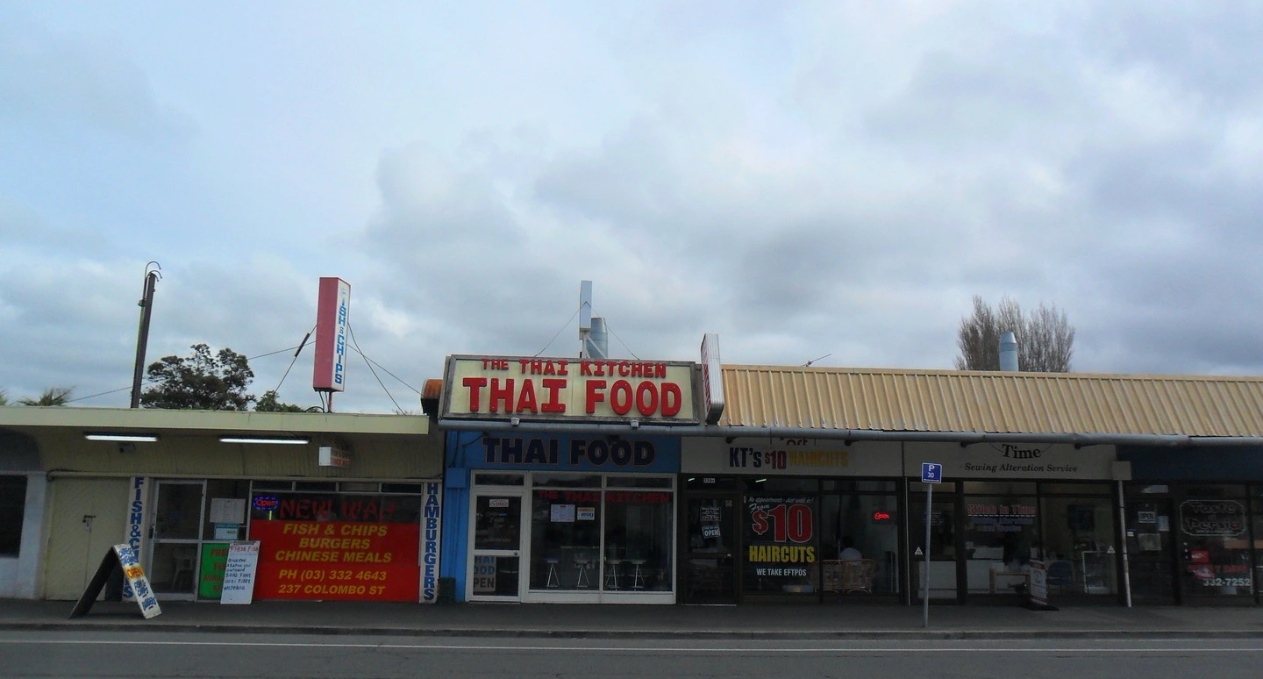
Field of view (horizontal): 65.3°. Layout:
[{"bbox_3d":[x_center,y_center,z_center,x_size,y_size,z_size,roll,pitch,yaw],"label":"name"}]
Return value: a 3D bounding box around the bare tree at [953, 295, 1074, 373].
[{"bbox_3d":[19.872,4.233,50.253,6.273,12.715,5.646,1,-10,-3],"label":"bare tree"}]

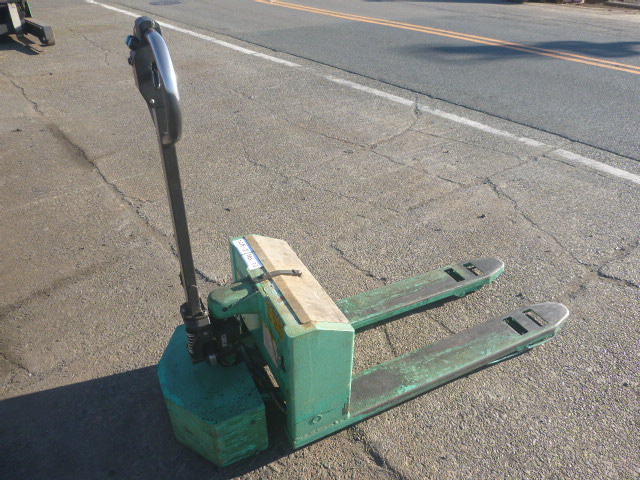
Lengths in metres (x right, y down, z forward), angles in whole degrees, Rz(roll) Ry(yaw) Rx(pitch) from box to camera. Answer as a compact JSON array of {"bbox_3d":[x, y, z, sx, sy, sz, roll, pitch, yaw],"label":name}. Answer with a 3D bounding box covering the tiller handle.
[{"bbox_3d":[-0.382,-0.044,1.247,0.100,1.020,0.210,-15,37,-23],"label":"tiller handle"}]

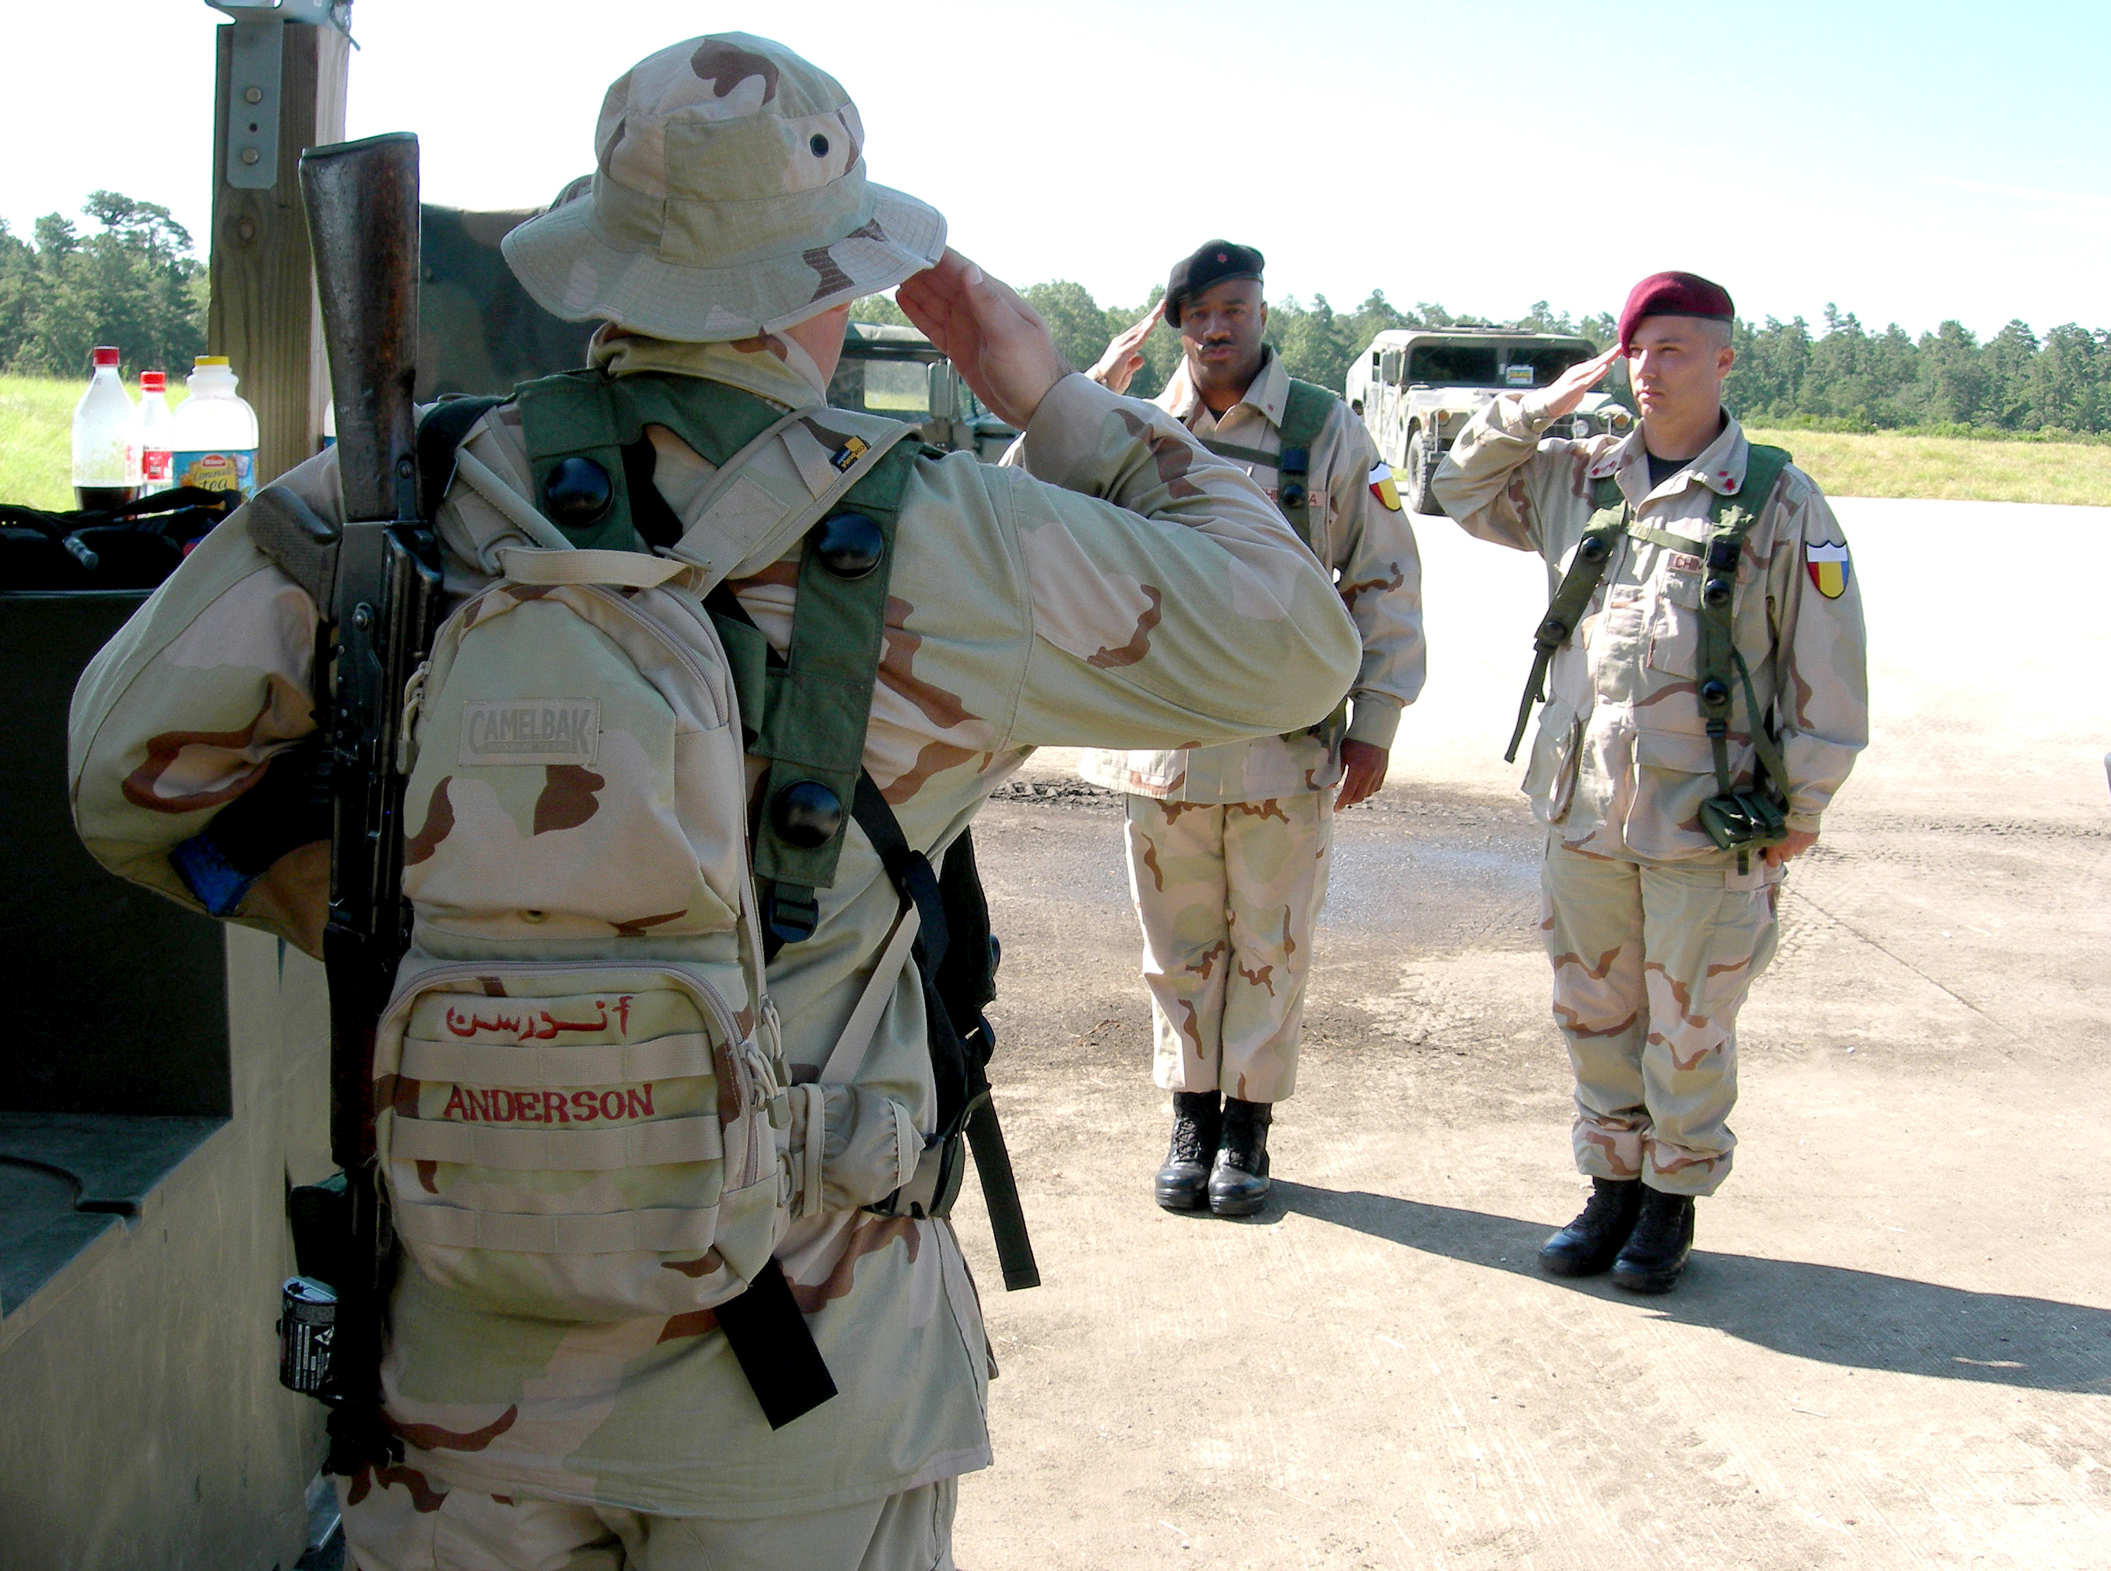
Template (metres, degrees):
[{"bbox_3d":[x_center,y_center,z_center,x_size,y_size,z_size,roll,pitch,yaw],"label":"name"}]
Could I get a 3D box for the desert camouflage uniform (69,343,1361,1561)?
[{"bbox_3d":[-0.253,0.412,1.929,0.900,1.450,0.450,4,10,14],"label":"desert camouflage uniform"}]

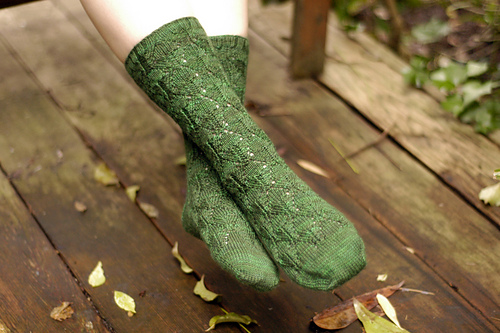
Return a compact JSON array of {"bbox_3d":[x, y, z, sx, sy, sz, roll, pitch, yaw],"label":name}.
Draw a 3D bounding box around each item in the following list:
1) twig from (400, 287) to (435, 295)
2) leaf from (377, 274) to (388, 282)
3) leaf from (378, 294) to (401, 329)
[{"bbox_3d":[0.223,0.168,1.391,0.047,0.004,0.004,9,35,12],"label":"twig"},{"bbox_3d":[0.181,0.150,1.418,0.013,0.004,0.015,8,35,12],"label":"leaf"},{"bbox_3d":[0.183,0.189,1.353,0.017,0.007,0.072,-12,37,-18],"label":"leaf"}]

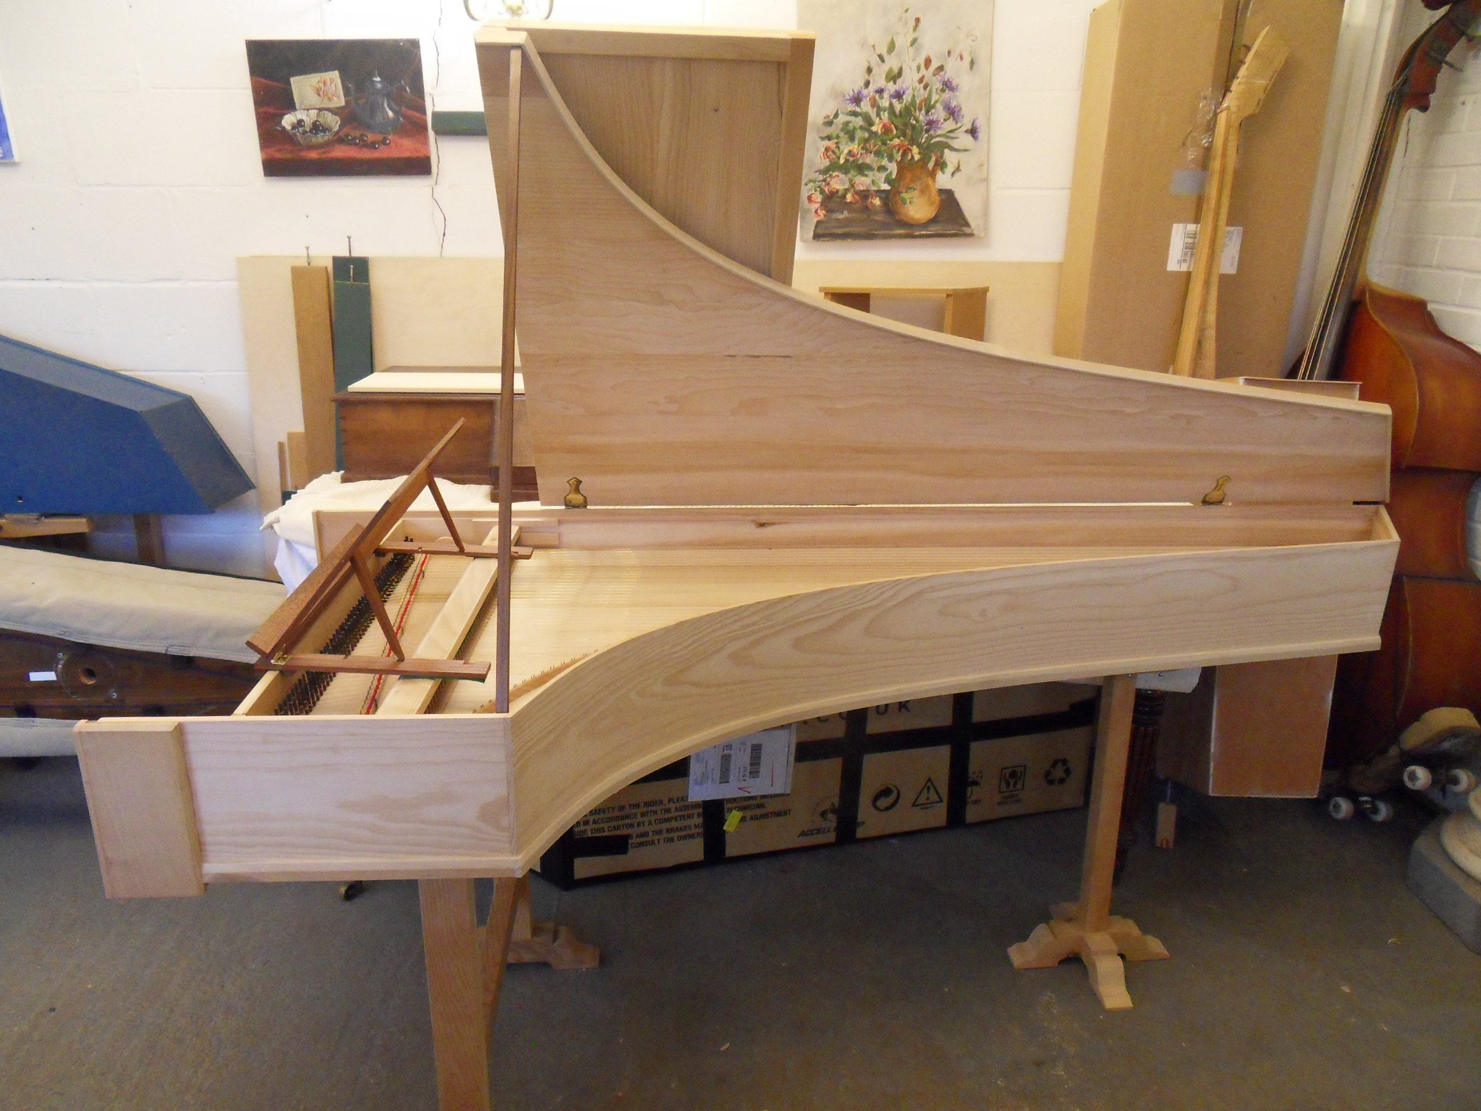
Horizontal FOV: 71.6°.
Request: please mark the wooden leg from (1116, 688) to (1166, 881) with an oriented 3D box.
[{"bbox_3d":[0.774,0.451,2.064,0.100,0.500,0.100,-1,16,-4],"label":"wooden leg"}]

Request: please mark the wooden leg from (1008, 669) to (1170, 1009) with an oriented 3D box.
[{"bbox_3d":[0.654,0.461,1.848,0.300,0.600,0.300,-1,16,-4],"label":"wooden leg"}]

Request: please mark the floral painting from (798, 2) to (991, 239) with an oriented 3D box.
[{"bbox_3d":[0.369,-1.067,2.451,0.457,0.600,0.020,-2,16,1],"label":"floral painting"}]

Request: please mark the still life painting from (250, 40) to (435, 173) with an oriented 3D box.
[{"bbox_3d":[-0.963,-1.075,2.473,0.410,0.304,0.020,0,16,1],"label":"still life painting"}]

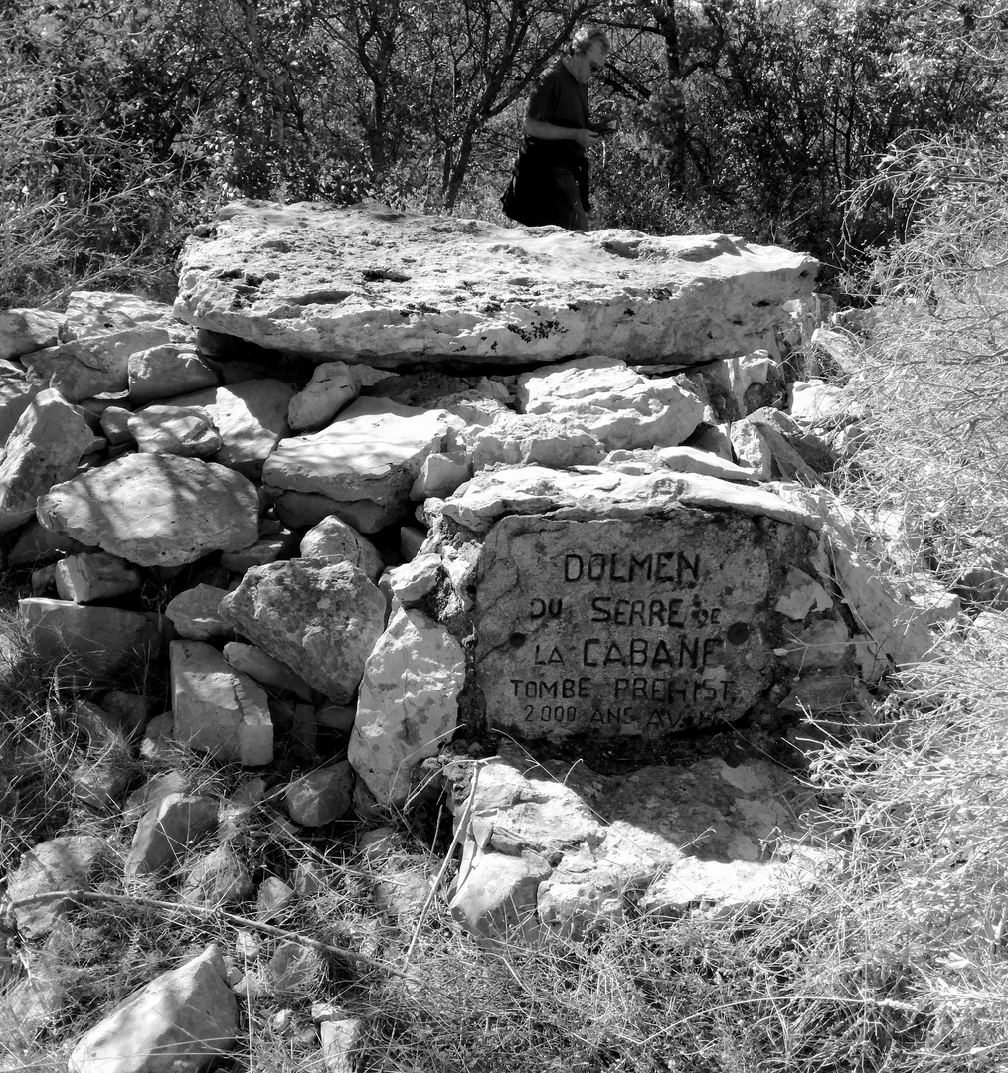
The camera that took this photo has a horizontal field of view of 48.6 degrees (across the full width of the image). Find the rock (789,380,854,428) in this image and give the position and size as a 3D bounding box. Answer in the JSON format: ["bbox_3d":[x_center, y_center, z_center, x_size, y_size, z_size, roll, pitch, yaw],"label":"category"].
[{"bbox_3d":[1.071,-0.449,3.750,0.210,0.140,0.200,6,20,15],"label":"rock"}]

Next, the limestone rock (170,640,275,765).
[{"bbox_3d":[-0.708,0.417,2.820,0.245,0.277,0.200,-5,21,-13],"label":"limestone rock"}]

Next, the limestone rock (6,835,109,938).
[{"bbox_3d":[-0.978,0.769,2.450,0.200,0.170,0.180,0,31,0],"label":"limestone rock"}]

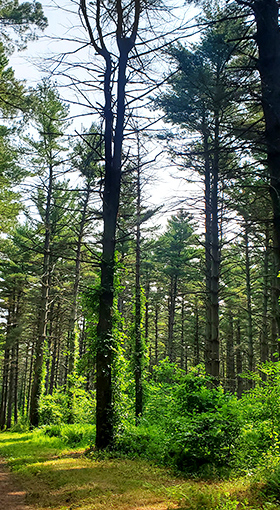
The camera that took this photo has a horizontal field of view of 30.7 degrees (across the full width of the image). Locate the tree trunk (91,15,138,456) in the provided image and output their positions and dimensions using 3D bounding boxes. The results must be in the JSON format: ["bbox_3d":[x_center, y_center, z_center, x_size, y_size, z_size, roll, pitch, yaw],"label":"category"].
[{"bbox_3d":[-1.213,-2.425,21.674,2.100,20.002,1.100,1,-17,0],"label":"tree trunk"}]

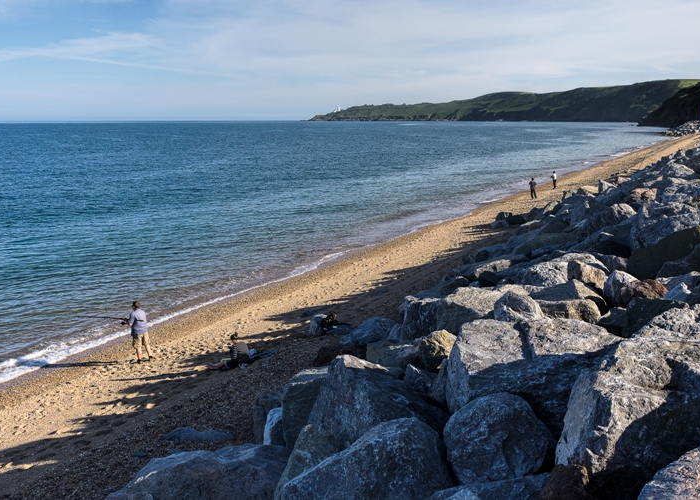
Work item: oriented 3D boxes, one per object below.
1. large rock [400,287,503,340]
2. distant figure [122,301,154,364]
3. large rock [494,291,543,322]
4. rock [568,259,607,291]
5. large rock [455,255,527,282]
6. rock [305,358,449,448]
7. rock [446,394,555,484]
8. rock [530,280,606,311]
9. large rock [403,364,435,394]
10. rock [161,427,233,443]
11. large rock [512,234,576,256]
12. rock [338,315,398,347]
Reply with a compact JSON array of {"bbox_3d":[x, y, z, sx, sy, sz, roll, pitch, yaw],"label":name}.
[{"bbox_3d":[2.653,1.679,19.256,2.300,1.350,1.600,4,11,23],"label":"large rock"},{"bbox_3d":[-5.954,2.314,21.200,0.600,1.750,0.550,7,12,36],"label":"distant figure"},{"bbox_3d":[3.736,1.305,16.757,1.150,0.850,0.950,2,10,11],"label":"large rock"},{"bbox_3d":[6.167,0.678,19.592,1.000,0.750,0.850,6,11,29],"label":"rock"},{"bbox_3d":[4.953,0.630,26.300,2.500,0.800,1.400,1,10,6],"label":"large rock"},{"bbox_3d":[0.441,2.538,12.504,2.100,1.400,1.500,1,10,8],"label":"rock"},{"bbox_3d":[1.930,2.421,9.700,1.300,1.080,1.150,1,10,6],"label":"rock"},{"bbox_3d":[5.242,1.110,17.941,1.750,0.800,1.200,1,10,6],"label":"rock"},{"bbox_3d":[1.248,2.361,13.488,0.650,0.650,0.600,2,10,11],"label":"large rock"},{"bbox_3d":[-2.801,3.407,13.800,1.270,0.220,0.500,1,10,6],"label":"rock"},{"bbox_3d":[7.508,-0.193,29.000,2.350,0.750,1.300,1,10,6],"label":"large rock"},{"bbox_3d":[0.475,2.106,19.300,1.550,0.750,1.100,1,10,6],"label":"rock"}]

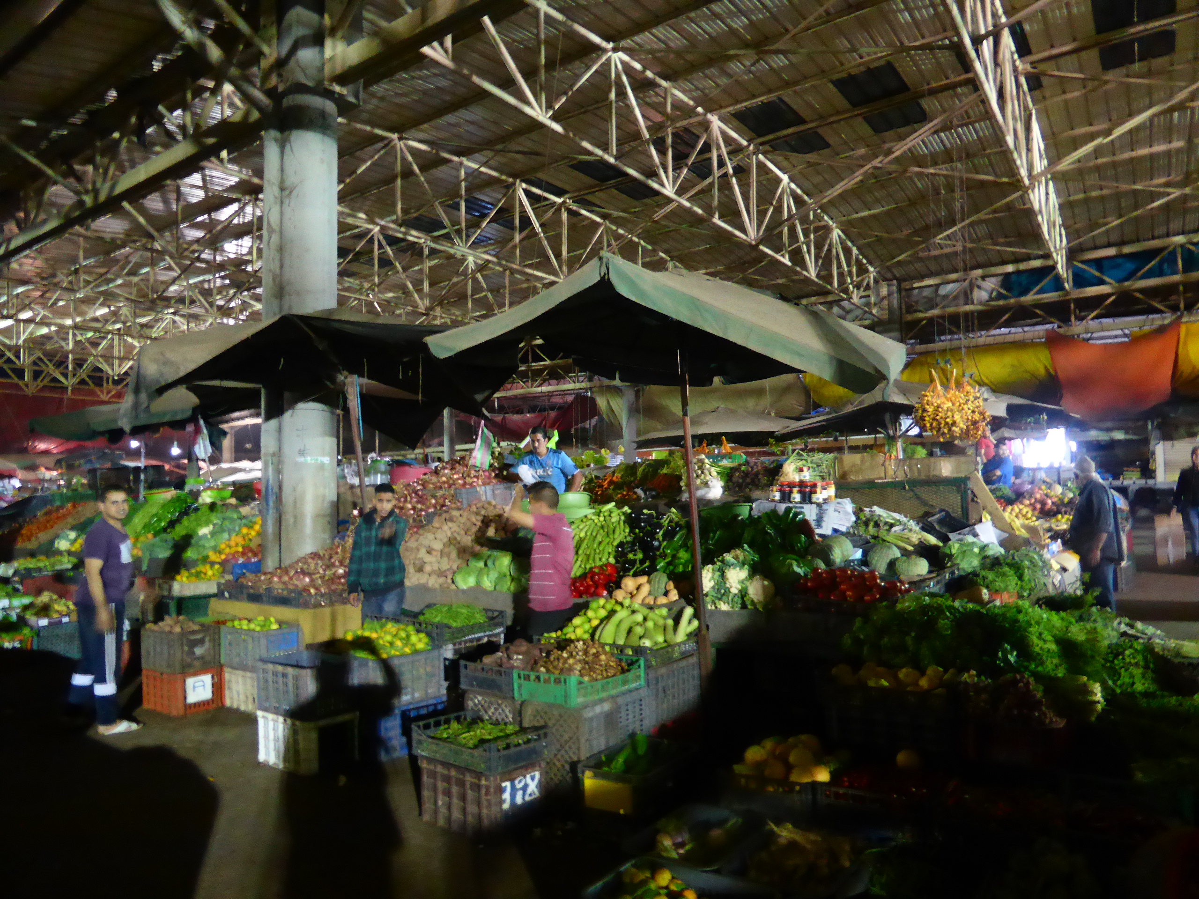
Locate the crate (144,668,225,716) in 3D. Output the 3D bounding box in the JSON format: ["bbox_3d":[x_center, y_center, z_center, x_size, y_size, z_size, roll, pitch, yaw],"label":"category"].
[{"bbox_3d":[-3.253,1.859,6.759,0.534,0.308,0.334,-3,-3,31],"label":"crate"}]

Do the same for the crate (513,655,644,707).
[{"bbox_3d":[-0.097,1.194,4.527,0.384,0.149,0.593,-3,-3,37],"label":"crate"}]

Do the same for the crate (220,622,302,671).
[{"bbox_3d":[-2.635,1.534,6.761,0.543,0.313,0.336,-3,-3,33],"label":"crate"}]

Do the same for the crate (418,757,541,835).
[{"bbox_3d":[-0.583,1.693,4.301,0.534,0.309,0.320,-3,-3,36],"label":"crate"}]

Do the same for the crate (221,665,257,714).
[{"bbox_3d":[-2.675,1.841,6.743,0.520,0.310,0.335,-3,-3,34],"label":"crate"}]

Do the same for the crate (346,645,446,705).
[{"bbox_3d":[-1.302,1.446,5.549,0.340,0.307,0.531,-3,-3,40],"label":"crate"}]

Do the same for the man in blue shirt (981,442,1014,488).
[{"bbox_3d":[4.911,0.671,10.624,0.500,1.600,0.360,0,-3,-27],"label":"man in blue shirt"}]

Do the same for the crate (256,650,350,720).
[{"bbox_3d":[-1.806,1.457,5.358,0.539,0.314,0.347,-3,-3,37],"label":"crate"}]

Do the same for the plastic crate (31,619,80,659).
[{"bbox_3d":[-4.512,1.591,7.170,0.430,0.310,0.430,-3,-3,33],"label":"plastic crate"}]

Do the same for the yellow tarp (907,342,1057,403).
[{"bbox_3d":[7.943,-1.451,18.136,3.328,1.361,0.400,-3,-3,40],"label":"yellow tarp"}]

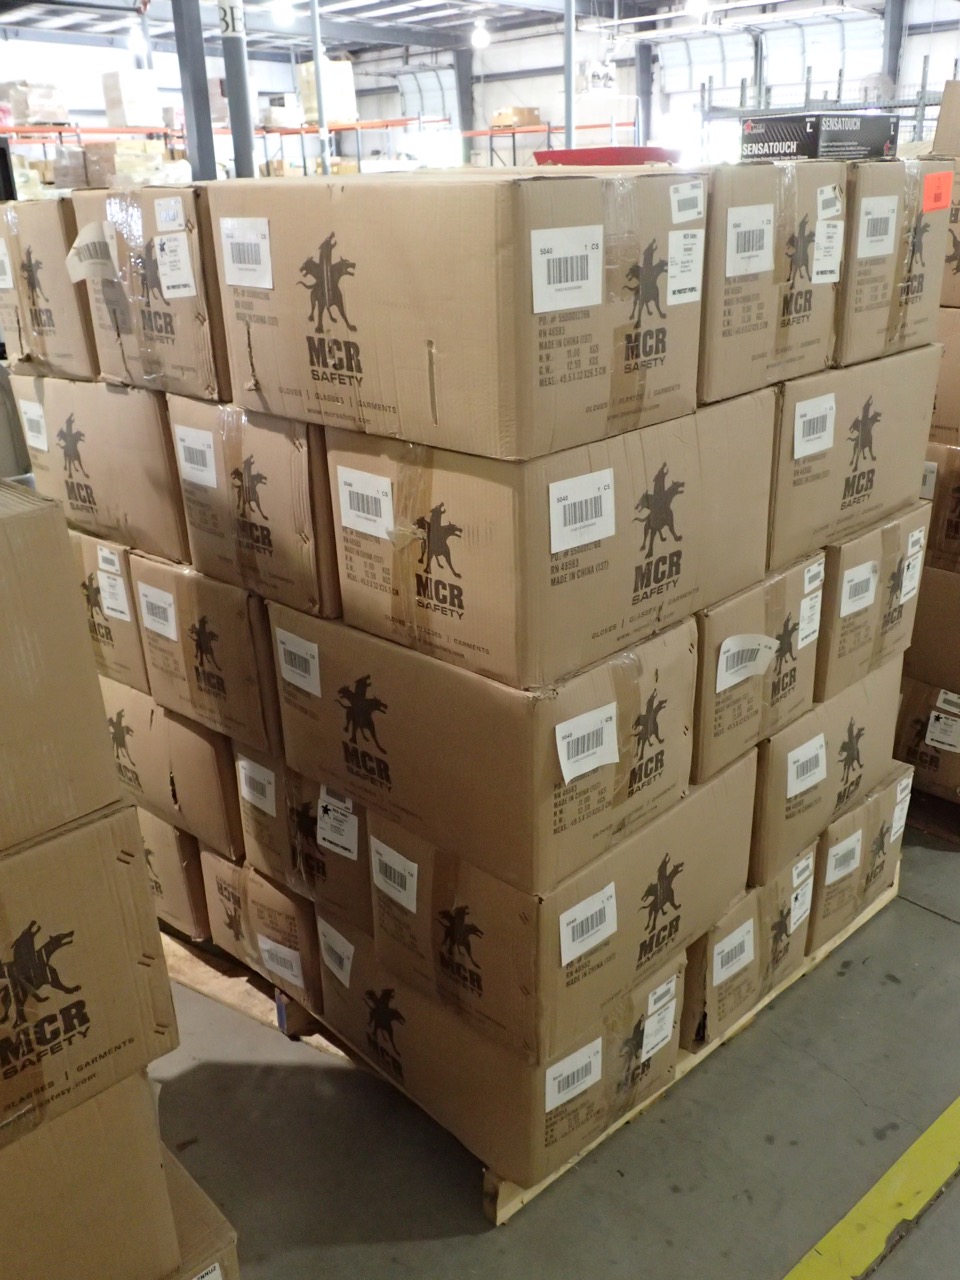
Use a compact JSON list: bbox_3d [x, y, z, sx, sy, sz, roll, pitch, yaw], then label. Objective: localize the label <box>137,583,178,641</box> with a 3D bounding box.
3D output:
[{"bbox_3d":[-0.525,-0.047,1.807,0.102,0.080,0.005,18,30,40],"label":"label"}]

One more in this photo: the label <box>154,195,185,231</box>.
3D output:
[{"bbox_3d":[-0.400,-0.549,1.433,0.064,0.039,0.006,17,29,38],"label":"label"}]

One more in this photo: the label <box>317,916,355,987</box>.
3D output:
[{"bbox_3d":[-0.232,0.507,1.792,0.005,0.083,0.098,-22,29,-39],"label":"label"}]

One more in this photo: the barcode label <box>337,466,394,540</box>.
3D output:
[{"bbox_3d":[-0.140,-0.168,1.359,0.100,0.077,0.005,19,30,41],"label":"barcode label"}]

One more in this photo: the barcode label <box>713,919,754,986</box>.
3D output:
[{"bbox_3d":[0.406,0.500,1.772,0.105,0.082,0.006,-21,29,-38],"label":"barcode label"}]

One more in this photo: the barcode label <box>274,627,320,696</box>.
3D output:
[{"bbox_3d":[-0.255,0.030,1.562,0.098,0.080,0.005,18,30,40],"label":"barcode label"}]

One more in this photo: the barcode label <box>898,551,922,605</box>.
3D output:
[{"bbox_3d":[0.733,-0.106,1.883,0.008,0.076,0.063,19,30,41],"label":"barcode label"}]

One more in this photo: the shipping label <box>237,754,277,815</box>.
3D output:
[{"bbox_3d":[-0.344,0.223,1.714,0.008,0.079,0.099,-22,32,-40],"label":"shipping label"}]

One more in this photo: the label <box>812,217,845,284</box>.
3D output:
[{"bbox_3d":[0.457,-0.508,1.454,0.067,0.076,0.008,-20,28,-38],"label":"label"}]

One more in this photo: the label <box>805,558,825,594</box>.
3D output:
[{"bbox_3d":[0.506,-0.097,1.677,0.005,0.040,0.059,19,34,41],"label":"label"}]

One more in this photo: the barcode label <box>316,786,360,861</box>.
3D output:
[{"bbox_3d":[-0.204,0.263,1.595,0.082,0.108,0.006,17,29,39],"label":"barcode label"}]

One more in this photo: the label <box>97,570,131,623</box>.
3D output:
[{"bbox_3d":[-0.630,-0.077,1.905,0.082,0.079,0.005,19,30,41],"label":"label"}]

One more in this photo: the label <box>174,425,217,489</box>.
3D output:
[{"bbox_3d":[-0.397,-0.258,1.556,0.008,0.079,0.099,-22,30,-39],"label":"label"}]

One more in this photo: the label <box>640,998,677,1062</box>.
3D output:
[{"bbox_3d":[0.261,0.570,1.619,0.067,0.074,0.008,-18,27,-38],"label":"label"}]

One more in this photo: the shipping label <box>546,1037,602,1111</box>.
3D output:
[{"bbox_3d":[0.126,0.577,1.473,0.105,0.075,0.008,-16,26,-39],"label":"shipping label"}]

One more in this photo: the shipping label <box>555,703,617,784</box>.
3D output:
[{"bbox_3d":[0.130,0.122,1.300,0.103,0.078,0.012,-21,29,-38],"label":"shipping label"}]

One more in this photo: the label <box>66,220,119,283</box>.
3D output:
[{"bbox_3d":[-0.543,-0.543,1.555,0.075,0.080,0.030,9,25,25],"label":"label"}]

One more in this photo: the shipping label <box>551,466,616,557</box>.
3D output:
[{"bbox_3d":[0.113,-0.142,1.214,0.106,0.078,0.006,-21,29,-38],"label":"shipping label"}]

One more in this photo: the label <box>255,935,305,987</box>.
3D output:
[{"bbox_3d":[-0.347,0.561,1.940,0.108,0.077,0.005,11,25,42],"label":"label"}]

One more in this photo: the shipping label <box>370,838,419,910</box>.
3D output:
[{"bbox_3d":[-0.117,0.320,1.515,0.008,0.080,0.099,-22,33,-39],"label":"shipping label"}]

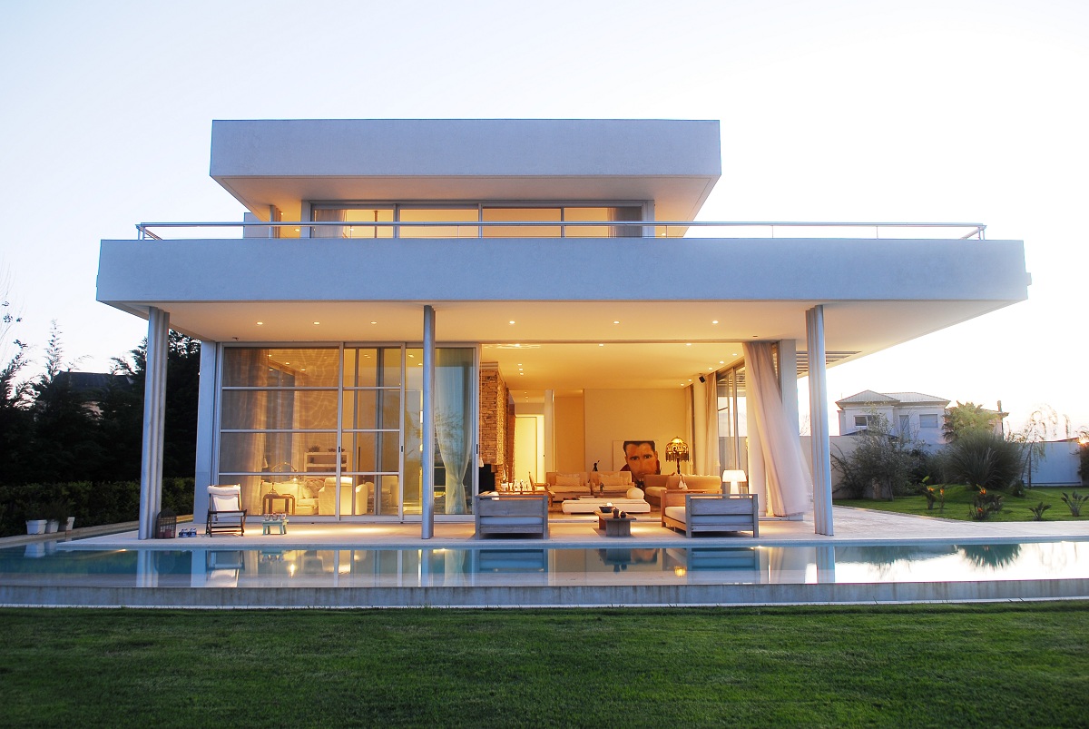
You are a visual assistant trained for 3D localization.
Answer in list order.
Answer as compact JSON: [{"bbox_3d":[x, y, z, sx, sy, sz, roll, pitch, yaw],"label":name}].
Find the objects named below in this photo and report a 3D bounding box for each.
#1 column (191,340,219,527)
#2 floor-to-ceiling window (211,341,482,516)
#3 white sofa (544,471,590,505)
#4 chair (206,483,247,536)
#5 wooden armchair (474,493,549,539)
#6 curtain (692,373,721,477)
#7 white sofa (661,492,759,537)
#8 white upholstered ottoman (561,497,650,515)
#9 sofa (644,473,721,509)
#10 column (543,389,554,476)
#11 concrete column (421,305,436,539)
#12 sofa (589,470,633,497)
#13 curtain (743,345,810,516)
[{"bbox_3d":[-5.780,1.117,13.063,0.280,3.100,0.280,0,-7,0],"label":"column"},{"bbox_3d":[-3.447,1.161,13.285,4.560,3.100,0.130,0,-7,0],"label":"floor-to-ceiling window"},{"bbox_3d":[0.570,2.979,18.472,1.050,0.690,0.900,0,-7,0],"label":"white sofa"},{"bbox_3d":[-4.512,2.066,10.739,0.560,0.740,0.720,2,-7,-17],"label":"chair"},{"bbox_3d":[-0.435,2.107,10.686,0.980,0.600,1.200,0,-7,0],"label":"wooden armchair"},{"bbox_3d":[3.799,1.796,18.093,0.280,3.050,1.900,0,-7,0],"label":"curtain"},{"bbox_3d":[2.310,2.103,10.821,0.960,0.580,1.700,0,-7,0],"label":"white sofa"},{"bbox_3d":[1.210,2.849,15.374,1.780,0.330,0.850,0,-7,0],"label":"white upholstered ottoman"},{"bbox_3d":[2.950,2.735,16.436,1.120,0.660,1.850,1,-7,-6],"label":"sofa"},{"bbox_3d":[0.130,2.257,22.192,0.250,3.060,0.250,0,-7,0],"label":"column"},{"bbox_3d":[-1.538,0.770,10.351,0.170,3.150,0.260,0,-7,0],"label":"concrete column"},{"bbox_3d":[1.660,2.979,18.472,1.050,0.690,0.900,0,-7,0],"label":"sofa"},{"bbox_3d":[3.960,1.111,13.014,1.050,3.000,0.500,0,-7,0],"label":"curtain"}]

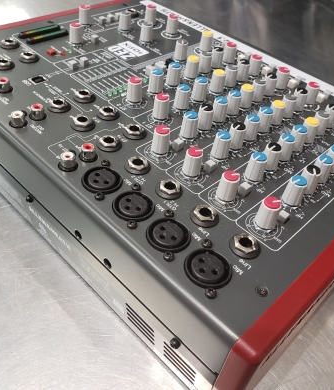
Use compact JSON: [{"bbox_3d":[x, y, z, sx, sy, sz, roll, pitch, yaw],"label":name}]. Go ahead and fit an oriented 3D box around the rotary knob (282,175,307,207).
[{"bbox_3d":[0.070,-0.003,0.216,0.010,0.014,0.010,4,44,-4],"label":"rotary knob"}]

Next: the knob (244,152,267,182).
[{"bbox_3d":[0.050,-0.016,0.217,0.011,0.014,0.011,4,44,-4],"label":"knob"}]

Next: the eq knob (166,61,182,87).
[{"bbox_3d":[0.005,-0.089,0.286,0.011,0.014,0.011,4,44,-4],"label":"eq knob"}]

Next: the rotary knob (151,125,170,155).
[{"bbox_3d":[-0.004,-0.033,0.236,0.010,0.014,0.010,-4,45,-13],"label":"rotary knob"}]

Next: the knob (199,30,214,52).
[{"bbox_3d":[0.035,-0.137,0.349,0.010,0.014,0.010,-6,46,-15],"label":"knob"}]

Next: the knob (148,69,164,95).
[{"bbox_3d":[-0.007,-0.081,0.276,0.011,0.014,0.011,4,44,-4],"label":"knob"}]

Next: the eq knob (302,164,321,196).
[{"bbox_3d":[0.081,-0.009,0.224,0.010,0.014,0.010,4,44,-5],"label":"eq knob"}]

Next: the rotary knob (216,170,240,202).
[{"bbox_3d":[0.033,-0.005,0.212,0.010,0.014,0.010,4,44,-4],"label":"rotary knob"}]

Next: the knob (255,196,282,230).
[{"bbox_3d":[0.050,0.009,0.192,0.011,0.014,0.011,4,44,-4],"label":"knob"}]

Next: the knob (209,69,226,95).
[{"bbox_3d":[0.038,-0.087,0.298,0.010,0.014,0.010,-4,45,-13],"label":"knob"}]

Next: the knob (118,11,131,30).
[{"bbox_3d":[-0.039,-0.162,0.363,0.010,0.014,0.010,-8,46,-16],"label":"knob"}]

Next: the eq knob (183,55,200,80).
[{"bbox_3d":[0.019,-0.098,0.297,0.011,0.014,0.011,-14,48,-20],"label":"eq knob"}]

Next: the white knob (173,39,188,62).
[{"bbox_3d":[0.011,-0.117,0.316,0.011,0.014,0.011,3,44,-4],"label":"white knob"}]

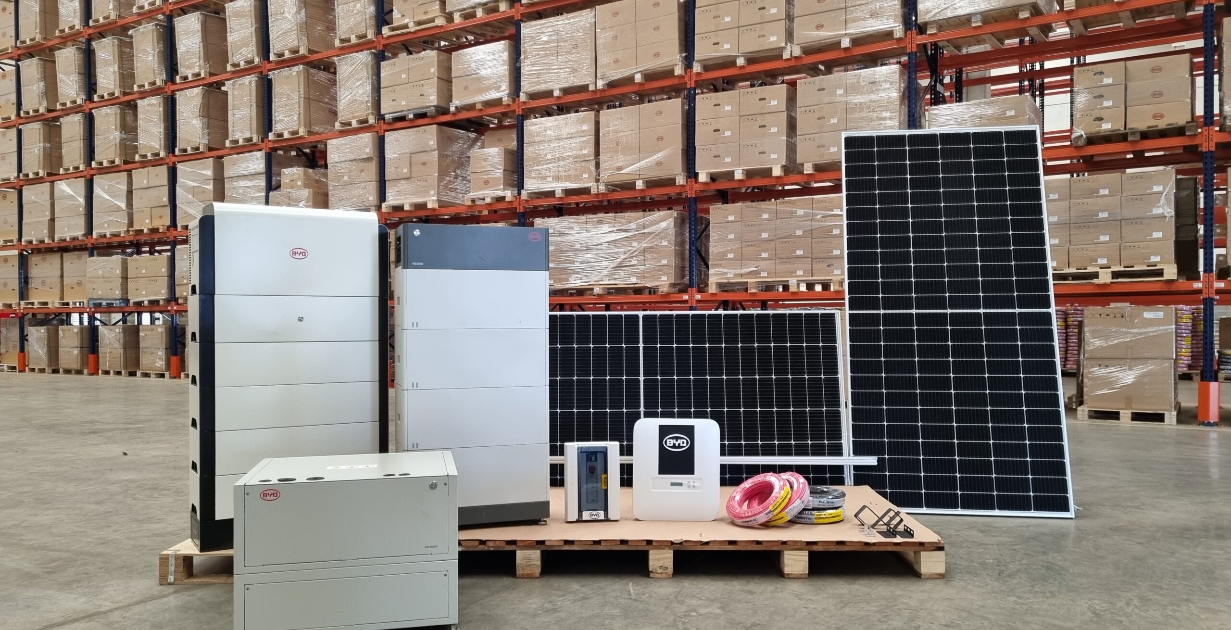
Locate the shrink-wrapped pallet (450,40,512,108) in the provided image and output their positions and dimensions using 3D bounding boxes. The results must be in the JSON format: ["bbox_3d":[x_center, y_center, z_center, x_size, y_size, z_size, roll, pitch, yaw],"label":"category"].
[{"bbox_3d":[-1.562,-3.237,13.090,1.020,0.835,1.110,-1,0,32],"label":"shrink-wrapped pallet"}]

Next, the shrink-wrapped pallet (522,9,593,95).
[{"bbox_3d":[-0.467,-3.315,12.229,1.156,0.994,1.061,-1,0,32],"label":"shrink-wrapped pallet"}]

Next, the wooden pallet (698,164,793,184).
[{"bbox_3d":[1.582,-1.487,10.138,1.014,0.110,1.050,-1,0,31],"label":"wooden pallet"}]

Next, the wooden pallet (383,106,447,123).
[{"bbox_3d":[-2.492,-2.687,12.880,0.920,0.125,1.030,-1,0,31],"label":"wooden pallet"}]

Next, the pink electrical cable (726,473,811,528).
[{"bbox_3d":[0.636,0.755,3.860,0.335,0.200,0.250,-1,0,6],"label":"pink electrical cable"}]

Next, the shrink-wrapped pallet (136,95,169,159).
[{"bbox_3d":[-7.933,-3.304,16.868,0.803,1.022,1.200,-1,0,31],"label":"shrink-wrapped pallet"}]

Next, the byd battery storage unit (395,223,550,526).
[{"bbox_3d":[-0.597,0.246,3.819,0.585,1.193,0.298,-1,0,-18],"label":"byd battery storage unit"}]

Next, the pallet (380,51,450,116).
[{"bbox_3d":[-2.667,-3.256,13.745,1.100,0.890,1.120,-1,0,32],"label":"pallet"}]

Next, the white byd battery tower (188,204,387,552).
[{"bbox_3d":[-1.321,0.230,3.768,0.726,1.316,0.260,-1,0,-32],"label":"white byd battery tower"}]

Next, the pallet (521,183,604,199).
[{"bbox_3d":[-0.459,-1.586,12.171,1.178,0.132,1.000,-1,0,31],"label":"pallet"}]

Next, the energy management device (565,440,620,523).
[{"bbox_3d":[-0.097,0.703,3.910,0.225,0.315,0.110,-1,0,-4],"label":"energy management device"}]

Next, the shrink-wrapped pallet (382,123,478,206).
[{"bbox_3d":[-2.680,-2.076,13.508,1.056,1.112,0.896,-1,0,32],"label":"shrink-wrapped pallet"}]

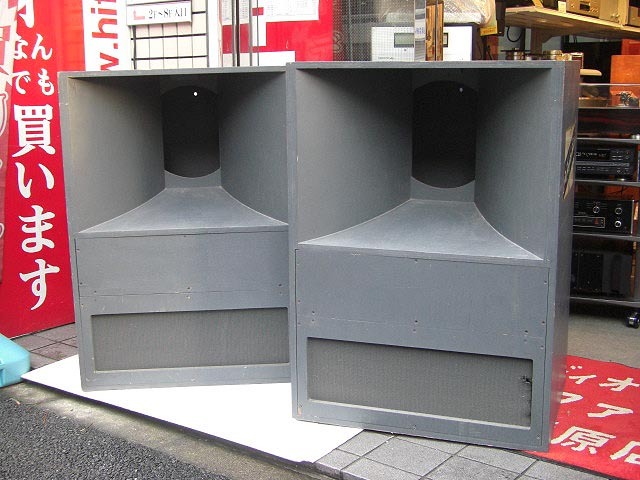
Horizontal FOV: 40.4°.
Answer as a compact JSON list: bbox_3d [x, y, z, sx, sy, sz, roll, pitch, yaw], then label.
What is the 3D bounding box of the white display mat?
[{"bbox_3d":[-0.309,0.488,3.090,1.310,0.012,0.850,7,13,36],"label":"white display mat"}]

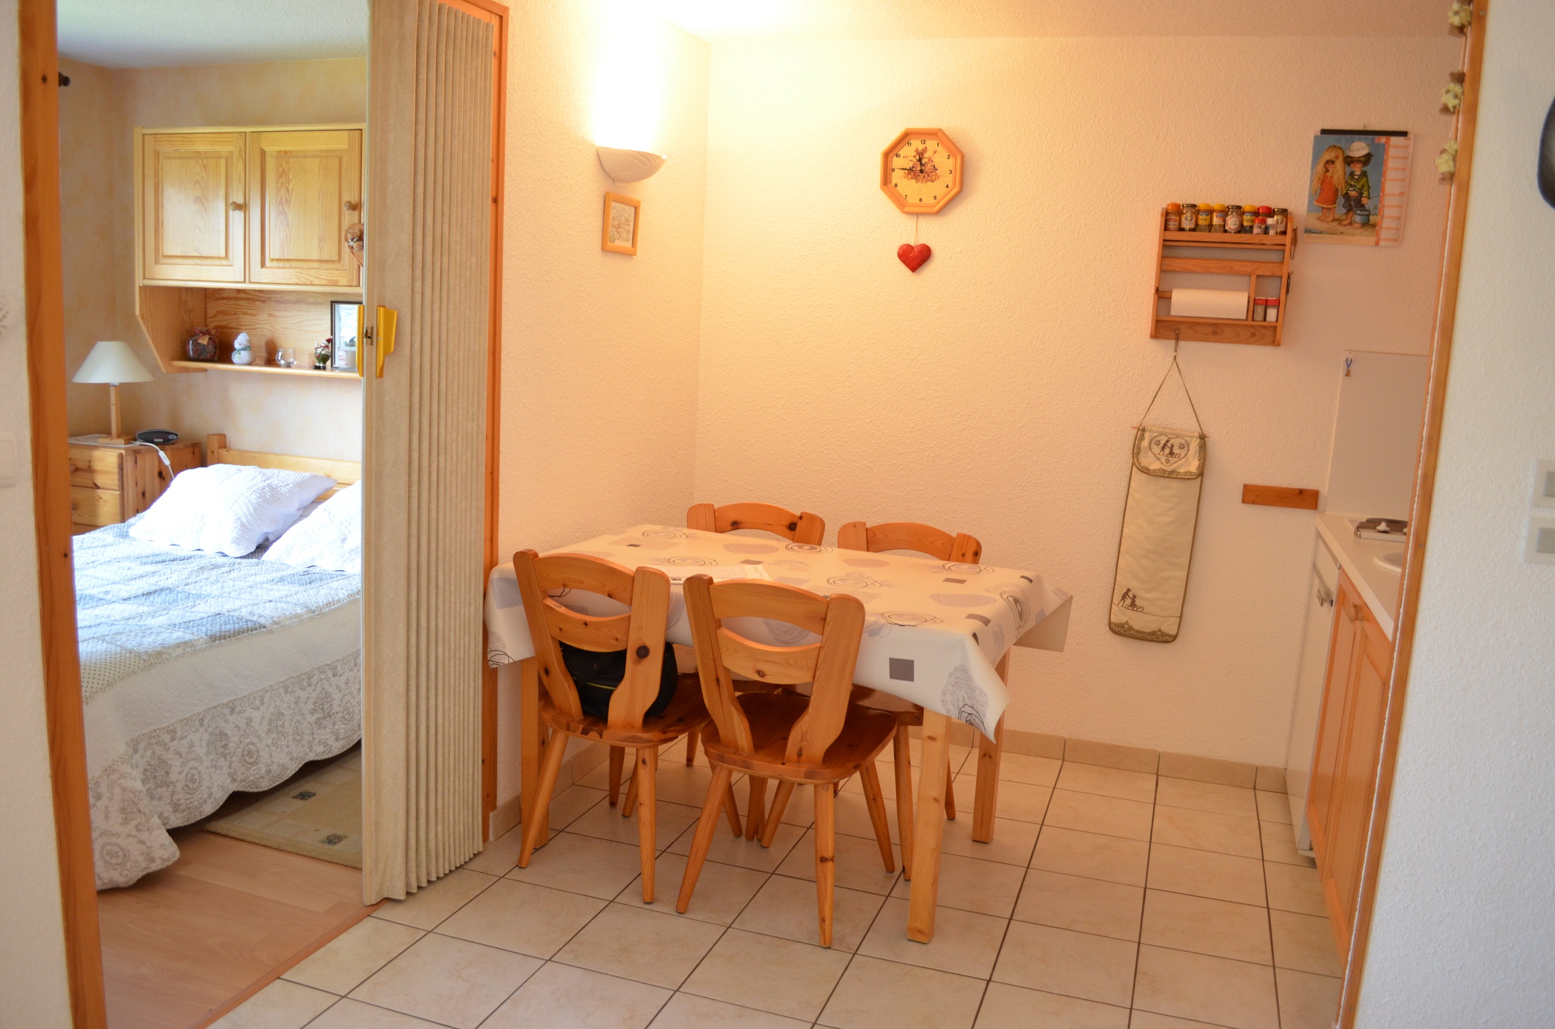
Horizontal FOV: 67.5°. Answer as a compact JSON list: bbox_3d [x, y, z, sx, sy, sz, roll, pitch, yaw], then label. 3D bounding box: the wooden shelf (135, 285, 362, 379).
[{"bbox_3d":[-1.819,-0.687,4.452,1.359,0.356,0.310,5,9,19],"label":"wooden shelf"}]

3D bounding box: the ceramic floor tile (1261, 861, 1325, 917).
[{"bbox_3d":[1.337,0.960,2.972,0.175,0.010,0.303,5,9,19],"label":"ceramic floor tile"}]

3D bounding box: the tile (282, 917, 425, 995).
[{"bbox_3d":[-0.896,0.943,2.490,0.165,0.010,0.298,5,9,19],"label":"tile"}]

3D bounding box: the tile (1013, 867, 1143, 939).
[{"bbox_3d":[0.744,0.959,2.851,0.300,0.010,0.298,5,9,19],"label":"tile"}]

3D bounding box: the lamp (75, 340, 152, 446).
[{"bbox_3d":[-2.723,-0.491,4.760,0.295,0.420,0.295,5,9,19],"label":"lamp"}]

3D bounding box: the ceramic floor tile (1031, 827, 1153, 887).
[{"bbox_3d":[0.847,0.926,3.151,0.300,0.010,0.300,5,9,19],"label":"ceramic floor tile"}]

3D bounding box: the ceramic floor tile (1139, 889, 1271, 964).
[{"bbox_3d":[1.022,0.984,2.770,0.300,0.010,0.300,5,9,19],"label":"ceramic floor tile"}]

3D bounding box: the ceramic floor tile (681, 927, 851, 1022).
[{"bbox_3d":[-0.020,0.985,2.487,0.299,0.010,0.303,5,9,19],"label":"ceramic floor tile"}]

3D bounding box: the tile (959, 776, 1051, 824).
[{"bbox_3d":[0.666,0.865,3.534,0.300,0.010,0.300,5,9,19],"label":"tile"}]

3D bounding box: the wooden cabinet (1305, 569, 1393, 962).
[{"bbox_3d":[1.488,0.585,2.478,0.560,0.780,0.880,5,9,19],"label":"wooden cabinet"}]

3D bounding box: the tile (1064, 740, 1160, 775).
[{"bbox_3d":[1.089,0.795,3.794,0.299,0.079,0.010,5,9,19],"label":"tile"}]

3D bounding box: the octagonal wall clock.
[{"bbox_3d":[0.467,-1.109,3.758,0.272,0.272,0.040,5,9,19],"label":"octagonal wall clock"}]

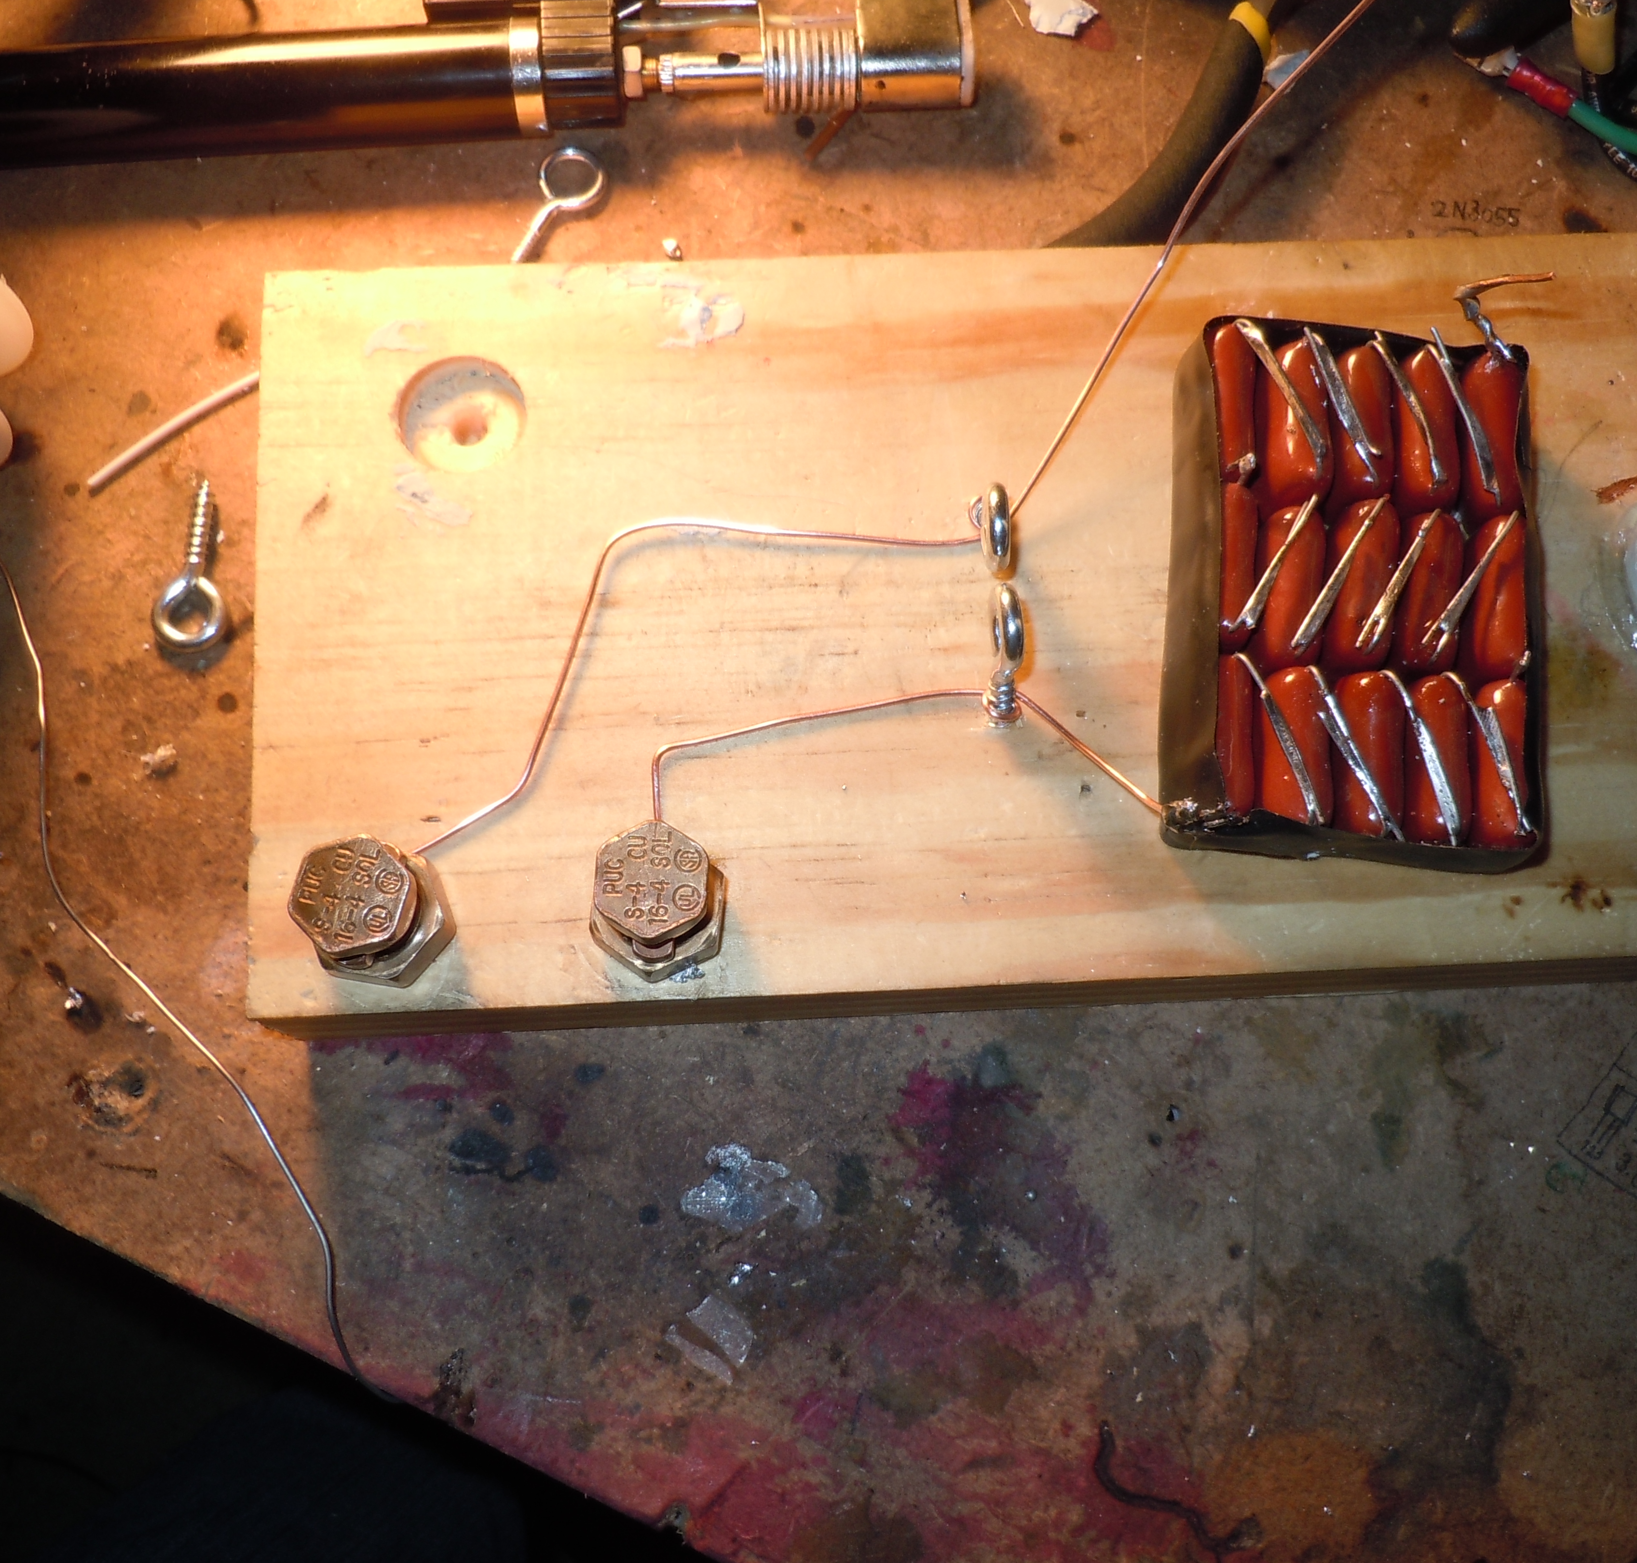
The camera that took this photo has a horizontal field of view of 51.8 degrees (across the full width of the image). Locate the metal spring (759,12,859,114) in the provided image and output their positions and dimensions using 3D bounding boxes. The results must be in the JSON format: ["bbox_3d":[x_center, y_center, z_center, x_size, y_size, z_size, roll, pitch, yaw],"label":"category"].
[{"bbox_3d":[-0.001,-0.095,0.225,0.012,0.012,0.012,-3,74,-2],"label":"metal spring"}]

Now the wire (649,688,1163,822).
[{"bbox_3d":[0.009,-0.002,0.183,0.054,0.008,0.016,-2,74,-2],"label":"wire"}]

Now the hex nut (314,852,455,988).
[{"bbox_3d":[-0.047,0.014,0.179,0.014,0.007,0.016,-20,76,-7],"label":"hex nut"}]

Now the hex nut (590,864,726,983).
[{"bbox_3d":[-0.017,0.014,0.180,0.014,0.007,0.016,6,74,0],"label":"hex nut"}]

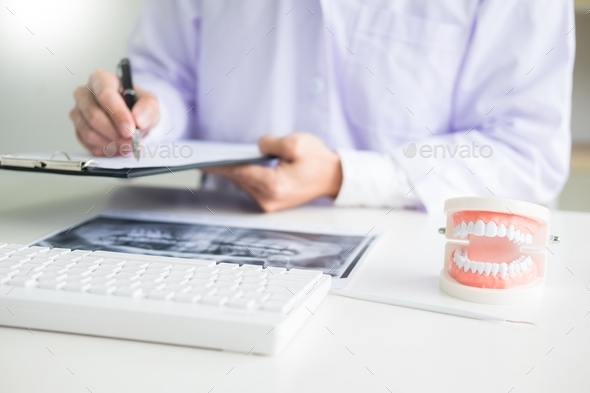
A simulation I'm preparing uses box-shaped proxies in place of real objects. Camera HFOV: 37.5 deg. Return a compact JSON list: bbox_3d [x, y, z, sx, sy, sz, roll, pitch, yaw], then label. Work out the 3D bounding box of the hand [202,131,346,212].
[{"bbox_3d":[-0.023,-0.025,0.900,0.140,0.078,0.090,0,13,-6],"label":"hand"}]

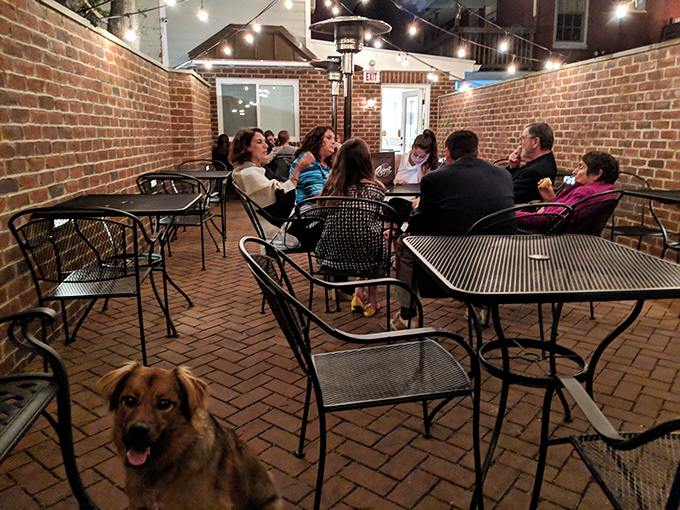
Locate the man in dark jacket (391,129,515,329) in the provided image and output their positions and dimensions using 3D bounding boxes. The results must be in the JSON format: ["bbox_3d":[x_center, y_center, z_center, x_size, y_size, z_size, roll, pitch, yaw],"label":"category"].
[{"bbox_3d":[0.630,-0.123,3.041,0.600,1.190,0.820,-4,14,-18],"label":"man in dark jacket"}]

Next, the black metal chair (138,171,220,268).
[{"bbox_3d":[-1.397,-0.331,4.722,0.580,0.840,0.630,1,13,5],"label":"black metal chair"}]

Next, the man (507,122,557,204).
[{"bbox_3d":[1.215,-0.354,3.966,0.800,1.230,0.540,3,13,13],"label":"man"}]

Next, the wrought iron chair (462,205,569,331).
[{"bbox_3d":[0.777,0.116,2.718,0.590,0.860,0.680,-6,14,-23],"label":"wrought iron chair"}]

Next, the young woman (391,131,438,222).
[{"bbox_3d":[0.637,-0.464,4.513,0.500,1.200,0.720,-1,13,-4],"label":"young woman"}]

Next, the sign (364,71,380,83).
[{"bbox_3d":[0.597,-3.321,9.900,0.300,0.210,0.060,-2,13,-7],"label":"sign"}]

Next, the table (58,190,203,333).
[{"bbox_3d":[-1.266,0.052,3.246,0.790,0.750,0.800,-1,13,-6],"label":"table"}]

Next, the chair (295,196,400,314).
[{"bbox_3d":[0.085,0.058,2.978,0.590,0.860,0.680,3,13,15],"label":"chair"}]

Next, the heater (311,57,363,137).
[{"bbox_3d":[-0.047,-1.809,8.049,0.790,2.260,0.790,0,13,0],"label":"heater"}]

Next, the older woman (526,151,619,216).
[{"bbox_3d":[1.242,-0.104,3.235,0.760,1.060,0.520,12,18,44],"label":"older woman"}]

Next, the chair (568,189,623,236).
[{"bbox_3d":[1.313,0.014,3.233,0.580,0.840,0.630,-11,17,-41],"label":"chair"}]

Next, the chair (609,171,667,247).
[{"bbox_3d":[2.238,-0.213,4.165,0.590,0.860,0.680,-1,13,-3],"label":"chair"}]

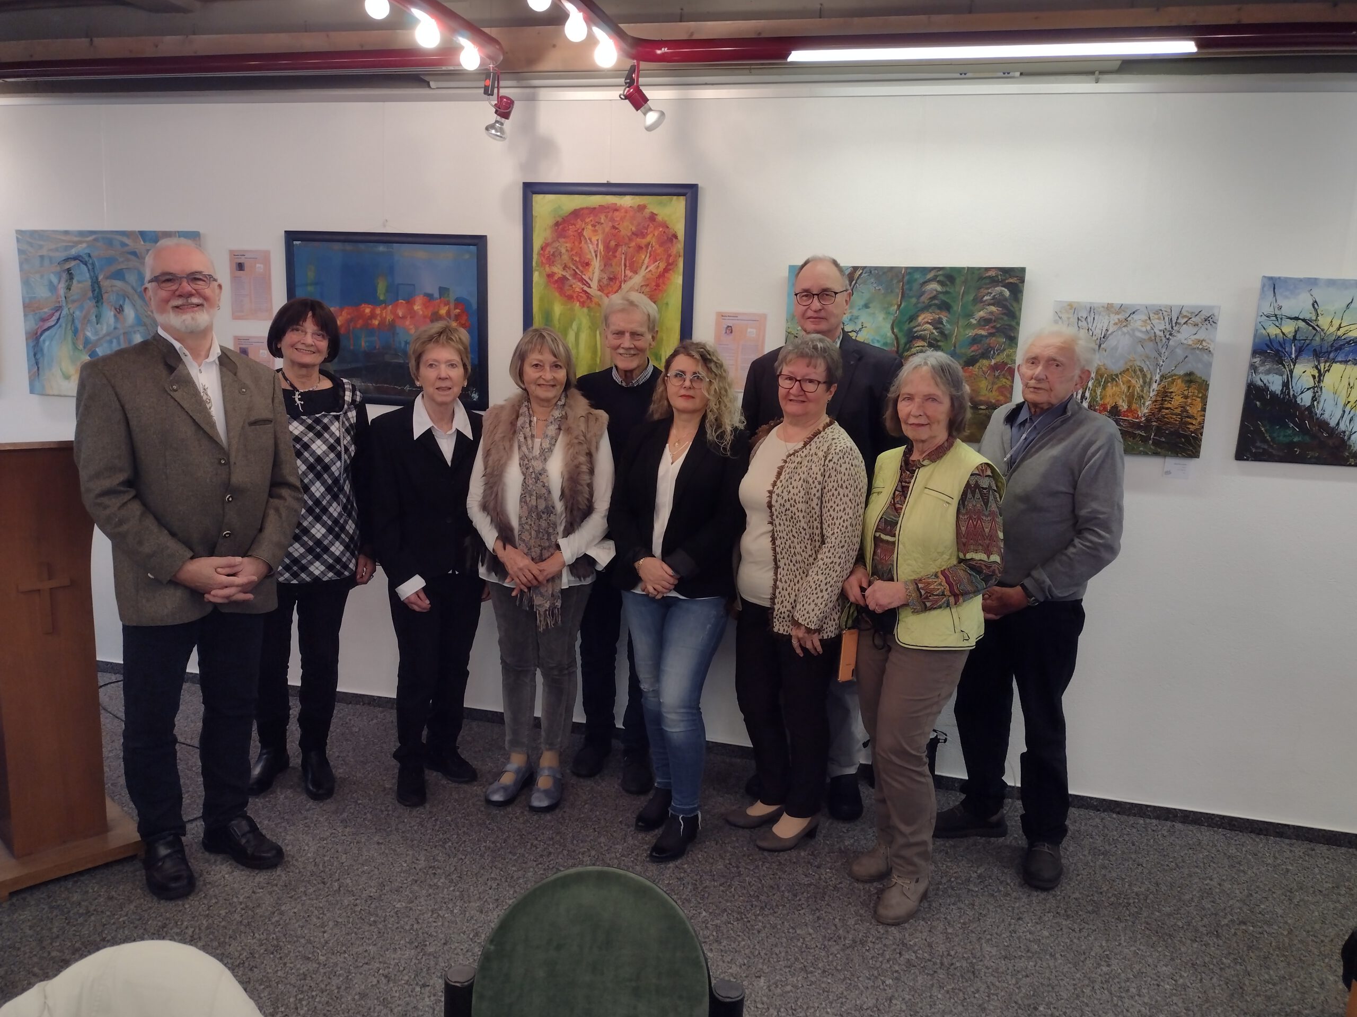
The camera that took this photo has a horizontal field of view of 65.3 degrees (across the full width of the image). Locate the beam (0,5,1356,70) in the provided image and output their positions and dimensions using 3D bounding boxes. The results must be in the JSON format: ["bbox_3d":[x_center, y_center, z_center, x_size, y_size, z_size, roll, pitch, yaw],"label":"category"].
[{"bbox_3d":[-0.341,-1.524,3.529,4.899,0.146,0.100,5,12,14],"label":"beam"}]

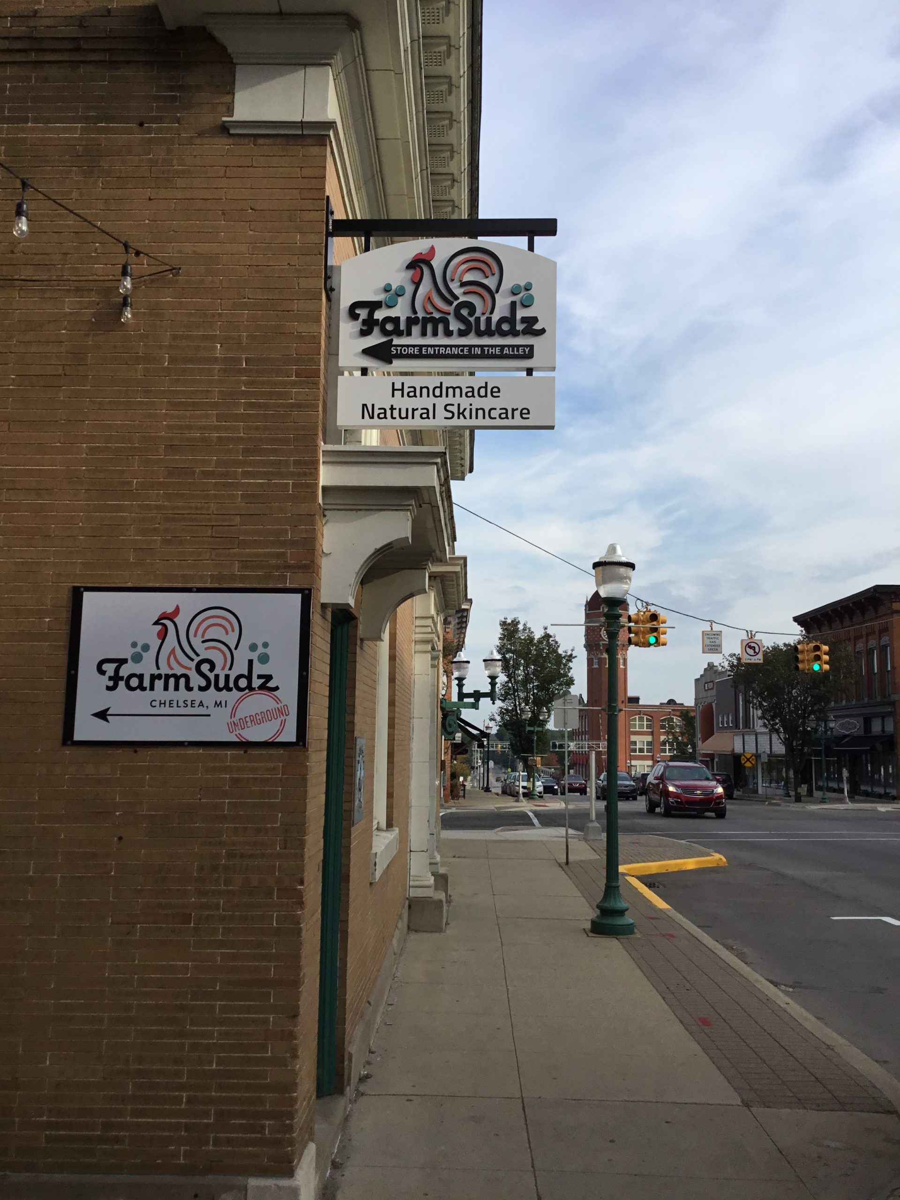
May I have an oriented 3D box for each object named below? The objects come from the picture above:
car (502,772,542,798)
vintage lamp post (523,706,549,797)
[{"bbox_3d":[4.665,11.774,68.443,1.830,1.600,4.500,1,-8,-3],"label":"car"},{"bbox_3d":[3.748,6.645,46.960,1.150,4.056,0.440,1,-8,1],"label":"vintage lamp post"}]

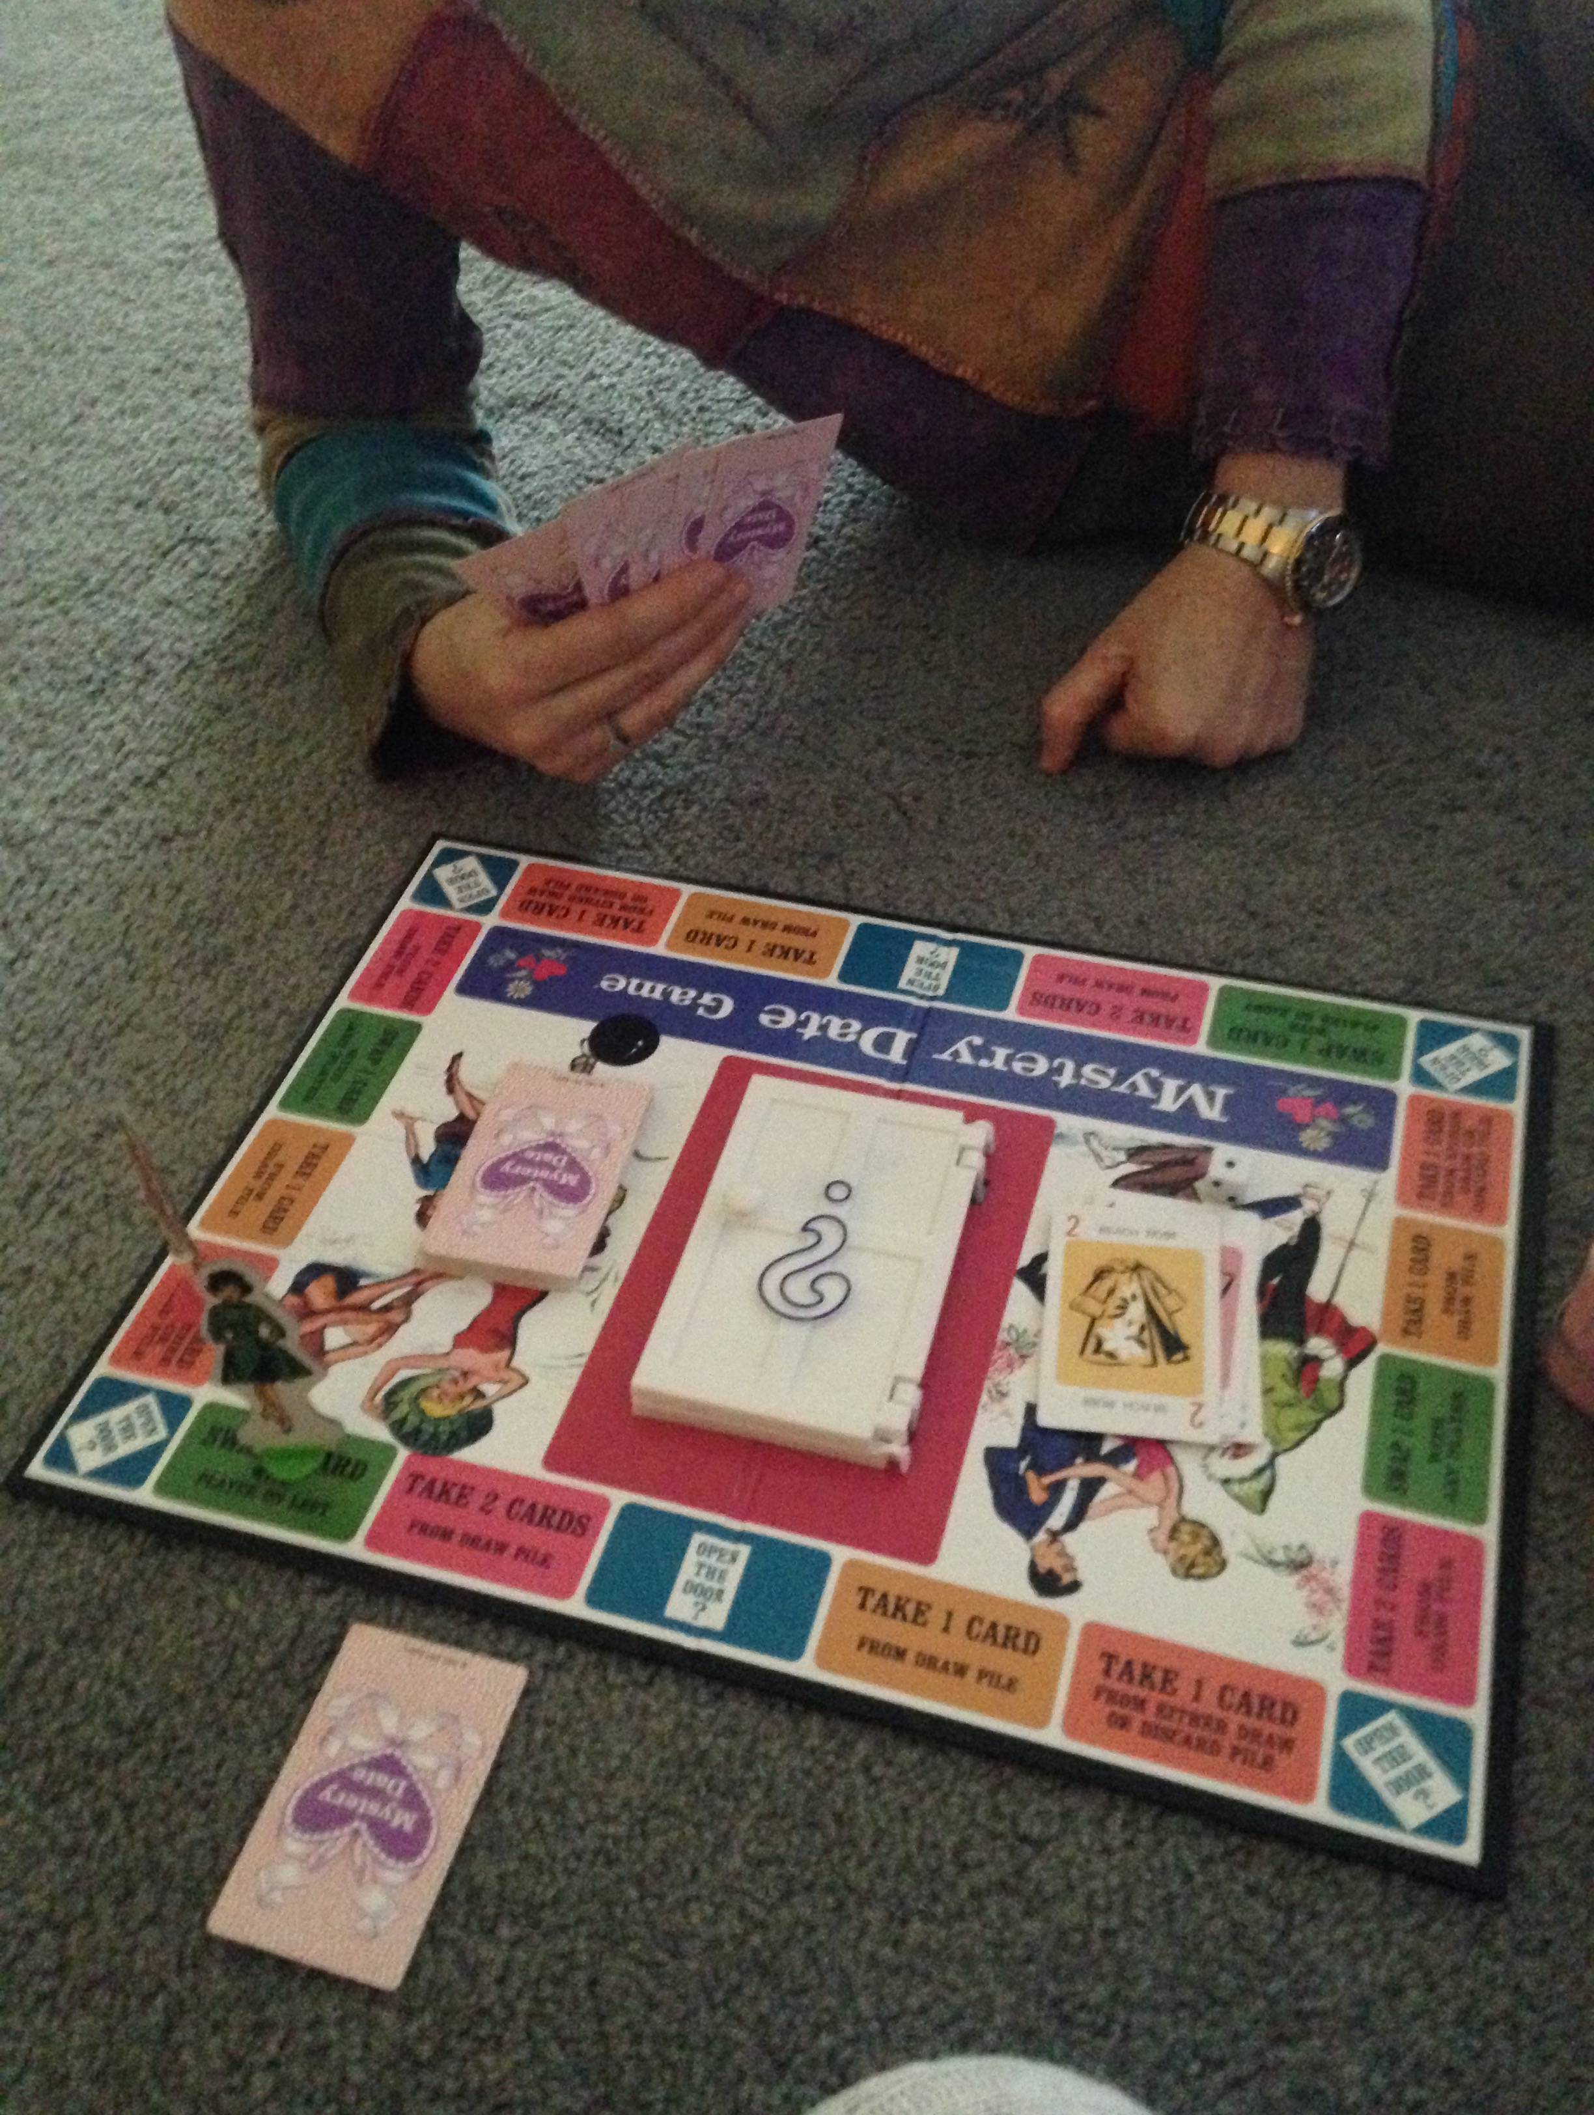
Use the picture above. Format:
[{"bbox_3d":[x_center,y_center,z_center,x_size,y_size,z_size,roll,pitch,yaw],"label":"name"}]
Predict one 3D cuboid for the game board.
[{"bbox_3d":[0.018,0.068,0.728,0.476,0.009,0.347,11,47,13],"label":"game board"}]

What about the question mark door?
[{"bbox_3d":[0.010,0.069,0.706,0.092,0.022,0.144,10,47,12],"label":"question mark door"}]

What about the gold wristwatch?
[{"bbox_3d":[0.205,-0.216,0.875,0.062,0.044,0.066,-20,38,-25],"label":"gold wristwatch"}]

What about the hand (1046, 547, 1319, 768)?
[{"bbox_3d":[0.169,-0.177,0.900,0.112,0.086,0.080,-3,46,0],"label":"hand"}]

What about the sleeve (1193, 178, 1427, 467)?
[{"bbox_3d":[0.210,-0.302,0.832,0.085,0.110,0.075,-2,34,-1],"label":"sleeve"}]

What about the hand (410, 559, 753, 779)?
[{"bbox_3d":[-0.093,-0.169,0.880,0.140,0.085,0.070,1,46,4],"label":"hand"}]

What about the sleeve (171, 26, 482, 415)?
[{"bbox_3d":[-0.183,-0.330,0.805,0.097,0.138,0.090,-6,34,3],"label":"sleeve"}]

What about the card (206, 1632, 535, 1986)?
[{"bbox_3d":[-0.123,0.216,0.593,0.059,0.002,0.098,10,47,13],"label":"card"}]

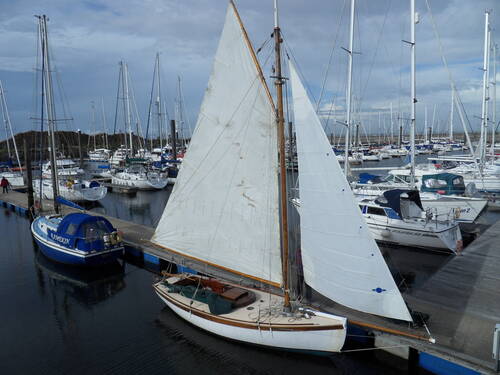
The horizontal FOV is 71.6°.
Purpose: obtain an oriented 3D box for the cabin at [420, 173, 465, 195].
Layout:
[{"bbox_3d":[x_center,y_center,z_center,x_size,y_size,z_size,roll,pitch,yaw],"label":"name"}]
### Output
[{"bbox_3d":[15.654,-0.365,28.359,2.200,1.550,2.200,-7,10,-38],"label":"cabin"}]

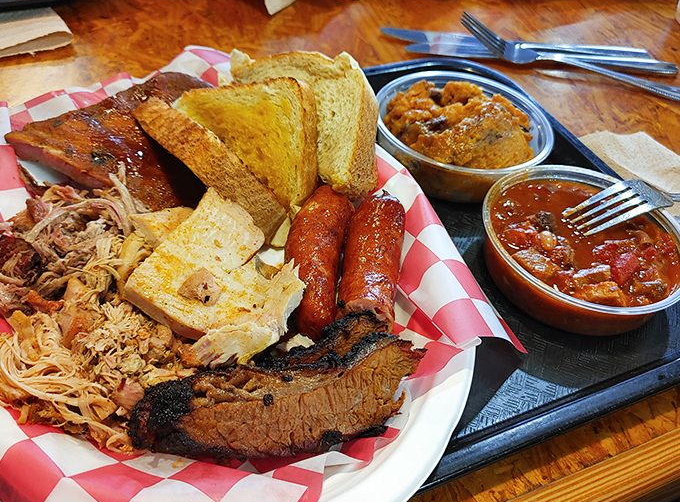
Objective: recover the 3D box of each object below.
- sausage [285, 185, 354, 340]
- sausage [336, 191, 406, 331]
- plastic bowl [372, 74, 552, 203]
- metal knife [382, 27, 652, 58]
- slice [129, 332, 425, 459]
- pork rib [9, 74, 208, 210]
[{"bbox_3d":[-0.011,0.001,0.239,0.029,0.028,0.096,4,48,-2],"label":"sausage"},{"bbox_3d":[0.017,0.001,0.241,0.029,0.028,0.083,9,48,3],"label":"sausage"},{"bbox_3d":[0.069,-0.065,0.300,0.101,0.032,0.101,3,48,-3],"label":"plastic bowl"},{"bbox_3d":[0.151,-0.178,0.436,0.233,0.009,0.021,4,48,-1],"label":"metal knife"},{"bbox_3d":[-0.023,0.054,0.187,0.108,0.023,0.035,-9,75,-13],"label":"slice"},{"bbox_3d":[-0.102,-0.059,0.288,0.108,0.030,0.098,24,51,16],"label":"pork rib"}]

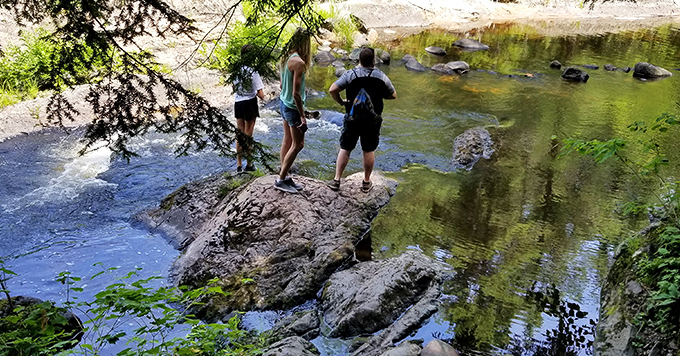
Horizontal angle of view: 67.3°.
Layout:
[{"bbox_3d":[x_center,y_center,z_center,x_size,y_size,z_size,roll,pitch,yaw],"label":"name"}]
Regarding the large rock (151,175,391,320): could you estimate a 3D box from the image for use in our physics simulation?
[{"bbox_3d":[-0.760,0.475,6.022,2.800,0.920,2.500,1,22,0],"label":"large rock"}]

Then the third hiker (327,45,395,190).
[{"bbox_3d":[0.271,-0.674,6.145,0.780,1.740,0.460,3,22,5],"label":"third hiker"}]

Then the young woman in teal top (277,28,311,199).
[{"bbox_3d":[-0.481,-0.655,5.283,0.360,1.710,0.400,-6,23,-17],"label":"young woman in teal top"}]

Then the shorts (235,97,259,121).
[{"bbox_3d":[-1.161,-0.851,6.342,0.300,0.270,0.230,7,23,14],"label":"shorts"}]

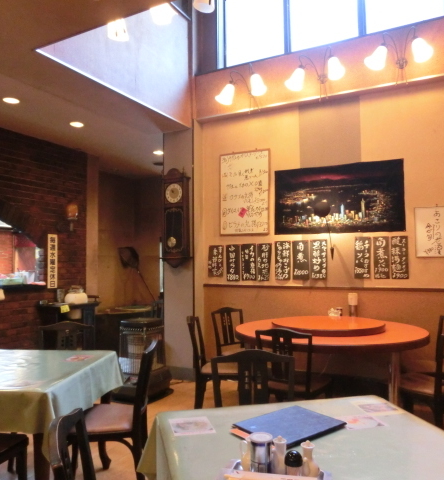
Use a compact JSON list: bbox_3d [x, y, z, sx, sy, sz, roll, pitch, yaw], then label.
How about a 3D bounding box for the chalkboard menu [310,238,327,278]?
[{"bbox_3d":[0.968,0.203,4.448,0.171,0.402,0.010,-2,-3,27],"label":"chalkboard menu"}]

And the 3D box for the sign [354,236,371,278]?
[{"bbox_3d":[1.351,0.173,4.238,0.145,0.394,0.010,-2,-3,26],"label":"sign"}]

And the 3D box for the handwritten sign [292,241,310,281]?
[{"bbox_3d":[0.805,0.209,4.507,0.176,0.397,0.010,-2,-3,26],"label":"handwritten sign"}]

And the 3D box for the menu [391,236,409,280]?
[{"bbox_3d":[1.644,0.165,4.096,0.147,0.392,0.010,-2,-3,27],"label":"menu"}]

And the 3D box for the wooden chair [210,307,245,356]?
[{"bbox_3d":[0.225,1.073,4.202,0.450,0.850,0.430,-3,-4,43],"label":"wooden chair"}]

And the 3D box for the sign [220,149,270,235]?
[{"bbox_3d":[0.243,-0.506,4.855,0.600,0.905,0.020,-2,-3,27],"label":"sign"}]

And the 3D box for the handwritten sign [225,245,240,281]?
[{"bbox_3d":[0.124,0.255,4.844,0.166,0.389,0.010,-2,-3,26],"label":"handwritten sign"}]

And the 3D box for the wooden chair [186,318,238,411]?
[{"bbox_3d":[-0.029,1.047,3.551,0.460,0.870,0.410,-1,-3,7],"label":"wooden chair"}]

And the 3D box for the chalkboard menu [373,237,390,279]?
[{"bbox_3d":[1.501,0.172,4.163,0.152,0.390,0.010,-2,-3,26],"label":"chalkboard menu"}]

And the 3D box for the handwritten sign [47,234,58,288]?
[{"bbox_3d":[-2.001,0.256,5.267,0.012,0.635,0.143,-2,-3,27],"label":"handwritten sign"}]

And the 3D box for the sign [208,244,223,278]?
[{"bbox_3d":[-0.067,0.241,4.987,0.178,0.358,0.010,-2,-3,27],"label":"sign"}]

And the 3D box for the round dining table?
[{"bbox_3d":[0.872,1.090,3.579,1.500,0.770,1.500,-1,-3,0],"label":"round dining table"}]

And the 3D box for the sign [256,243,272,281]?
[{"bbox_3d":[0.449,0.238,4.717,0.160,0.400,0.010,-2,-3,27],"label":"sign"}]

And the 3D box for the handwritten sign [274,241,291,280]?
[{"bbox_3d":[0.634,0.215,4.592,0.171,0.399,0.010,-2,-3,26],"label":"handwritten sign"}]

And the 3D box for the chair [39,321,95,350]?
[{"bbox_3d":[-1.194,1.032,3.172,0.430,0.850,0.450,-1,-3,3],"label":"chair"}]

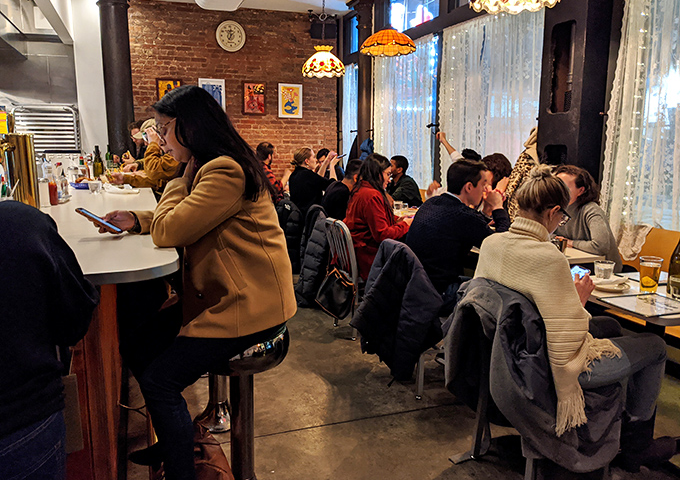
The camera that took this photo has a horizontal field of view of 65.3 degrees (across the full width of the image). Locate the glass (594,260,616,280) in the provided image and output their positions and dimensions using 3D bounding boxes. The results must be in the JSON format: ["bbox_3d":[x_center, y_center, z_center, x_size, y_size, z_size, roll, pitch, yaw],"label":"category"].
[{"bbox_3d":[1.137,0.131,2.260,0.088,0.077,0.088,-3,10,-21],"label":"glass"}]

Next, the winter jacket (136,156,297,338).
[{"bbox_3d":[-0.400,0.003,1.699,0.480,0.550,0.450,-3,10,-21],"label":"winter jacket"}]

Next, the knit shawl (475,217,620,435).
[{"bbox_3d":[0.773,0.270,2.052,0.470,0.720,0.470,-3,10,-21],"label":"knit shawl"}]

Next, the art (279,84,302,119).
[{"bbox_3d":[-0.699,-1.982,7.577,0.358,0.468,0.030,-3,10,-21],"label":"art"}]

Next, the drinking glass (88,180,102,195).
[{"bbox_3d":[-1.766,-0.373,3.823,0.088,0.085,0.088,-3,10,-21],"label":"drinking glass"}]

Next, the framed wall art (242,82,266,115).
[{"bbox_3d":[-1.185,-1.968,7.389,0.342,0.450,0.030,-3,10,-21],"label":"framed wall art"}]

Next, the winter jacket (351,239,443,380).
[{"bbox_3d":[0.269,0.329,2.866,0.320,0.660,0.470,-3,10,-21],"label":"winter jacket"}]

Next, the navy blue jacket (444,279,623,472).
[{"bbox_3d":[0.715,0.447,2.049,0.460,0.630,0.490,-3,10,-21],"label":"navy blue jacket"}]

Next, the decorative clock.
[{"bbox_3d":[-1.457,-2.742,7.141,0.407,0.411,0.040,-3,10,-21],"label":"decorative clock"}]

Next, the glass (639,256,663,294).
[{"bbox_3d":[1.210,0.136,2.063,0.089,0.135,0.089,-3,10,-21],"label":"glass"}]

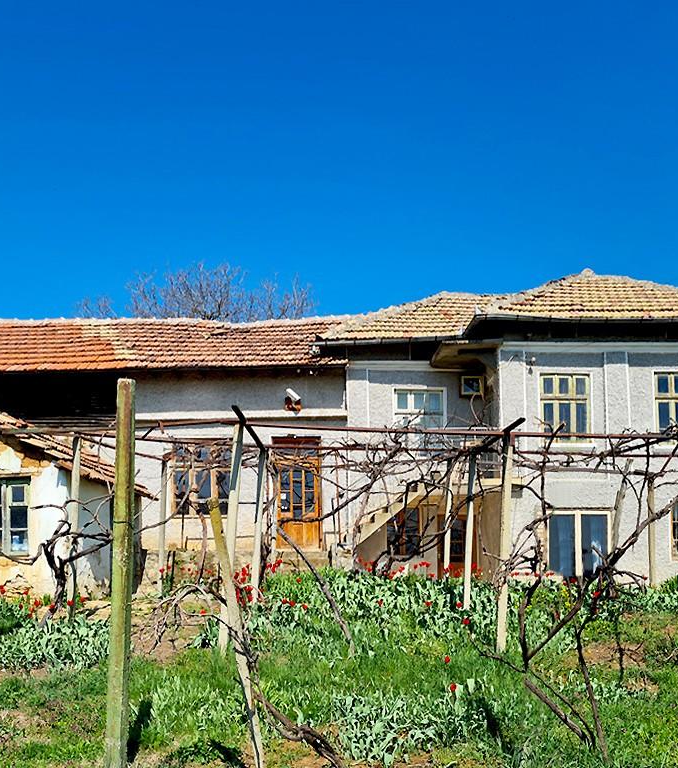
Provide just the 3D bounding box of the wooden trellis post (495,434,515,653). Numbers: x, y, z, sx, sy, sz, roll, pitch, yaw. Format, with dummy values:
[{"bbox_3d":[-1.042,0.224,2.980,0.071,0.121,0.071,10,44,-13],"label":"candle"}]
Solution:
[{"bbox_3d":[1.727,1.646,8.000,0.110,2.240,0.110,3,-5,0],"label":"wooden trellis post"}]

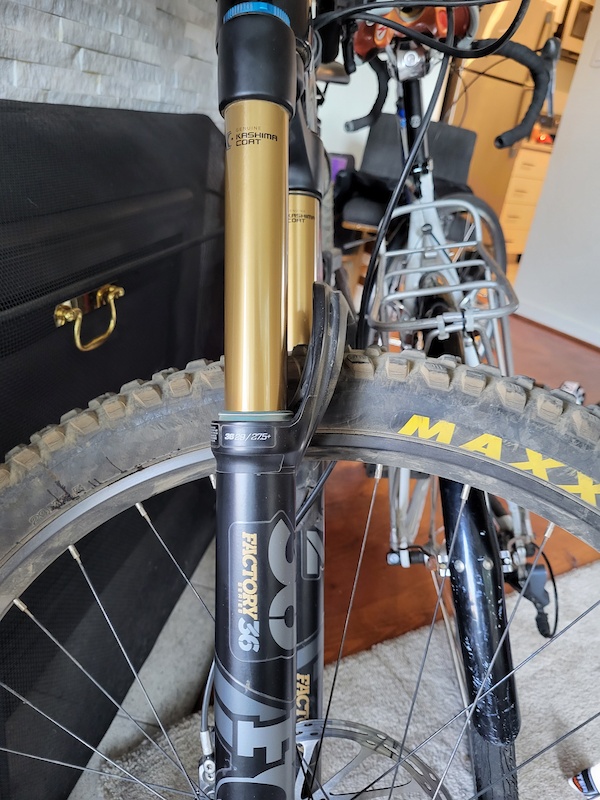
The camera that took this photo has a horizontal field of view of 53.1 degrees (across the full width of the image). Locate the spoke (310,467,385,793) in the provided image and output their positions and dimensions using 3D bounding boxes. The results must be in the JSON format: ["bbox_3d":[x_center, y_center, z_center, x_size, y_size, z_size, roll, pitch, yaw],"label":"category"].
[{"bbox_3d":[0.022,0.181,0.386,0.004,0.284,0.004,12,-6,8],"label":"spoke"}]

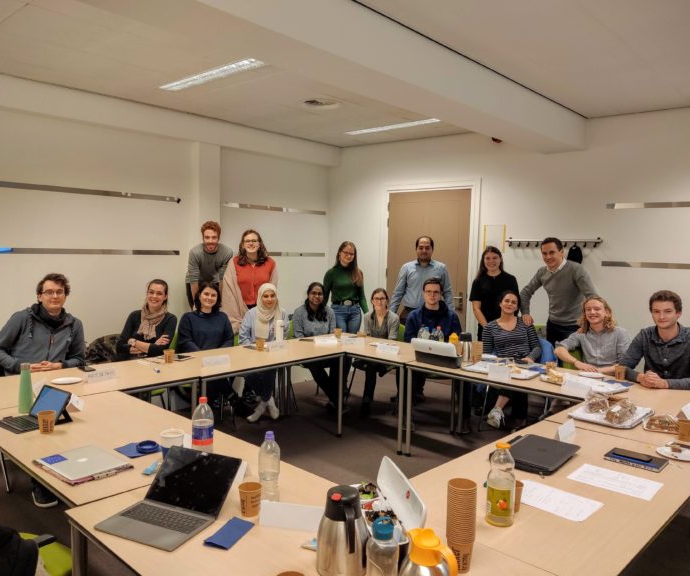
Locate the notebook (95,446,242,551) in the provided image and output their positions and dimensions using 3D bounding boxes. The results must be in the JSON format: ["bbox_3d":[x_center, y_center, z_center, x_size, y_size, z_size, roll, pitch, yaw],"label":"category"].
[{"bbox_3d":[-0.561,0.669,1.870,0.304,0.163,0.350,3,5,24],"label":"notebook"}]

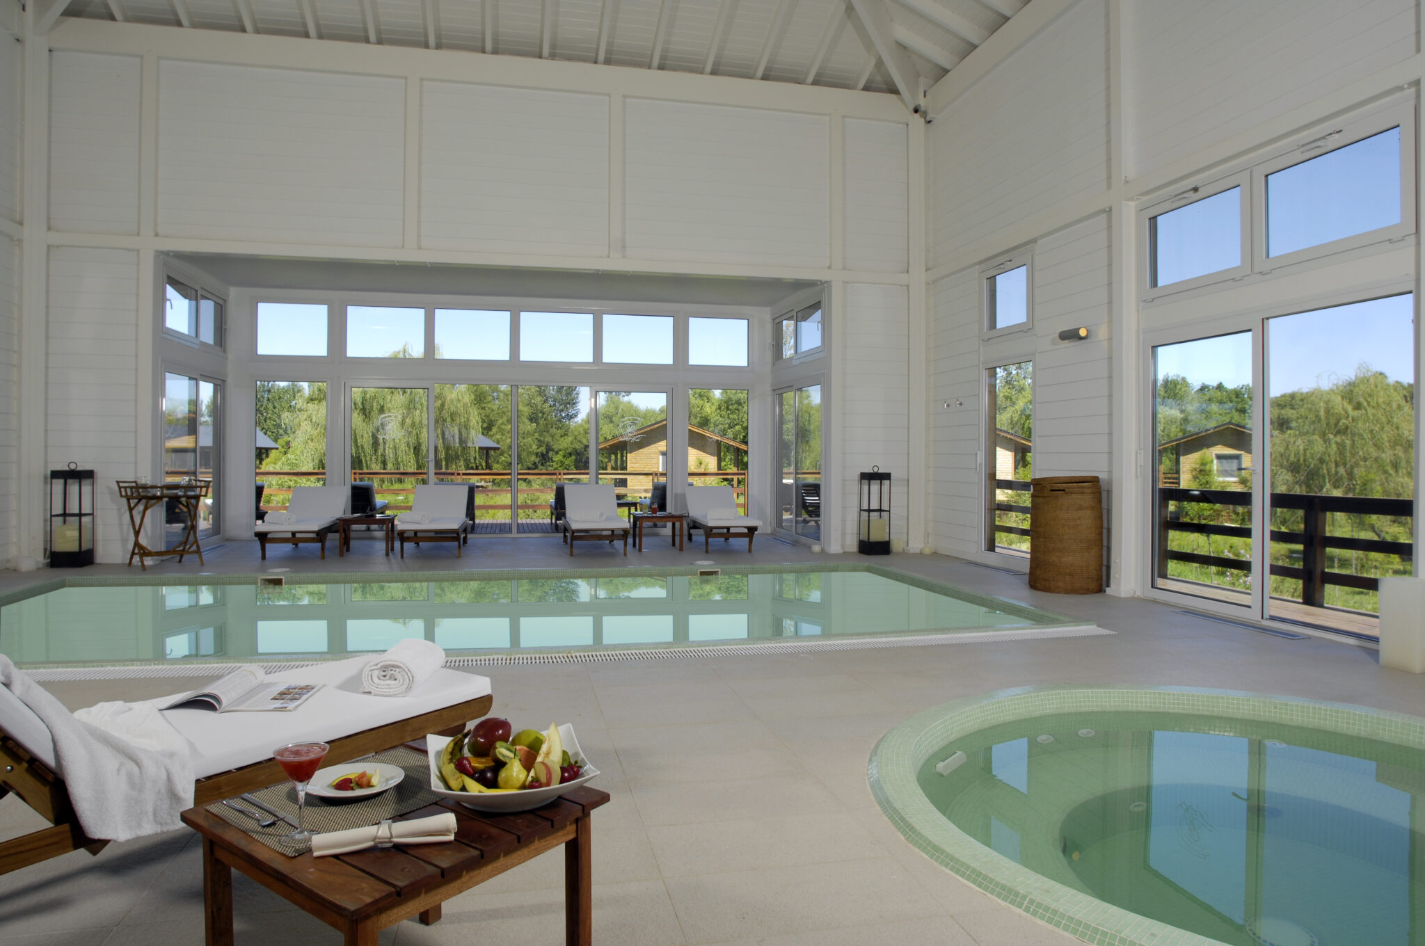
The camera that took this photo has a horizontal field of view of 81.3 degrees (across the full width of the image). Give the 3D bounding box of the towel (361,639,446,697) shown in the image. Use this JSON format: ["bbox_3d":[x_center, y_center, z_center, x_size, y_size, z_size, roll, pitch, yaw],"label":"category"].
[{"bbox_3d":[-0.944,0.591,2.567,0.145,0.112,0.330,0,1,-2],"label":"towel"}]

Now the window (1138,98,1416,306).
[{"bbox_3d":[3.970,-1.862,6.083,0.080,0.803,2.343,0,1,-11],"label":"window"}]

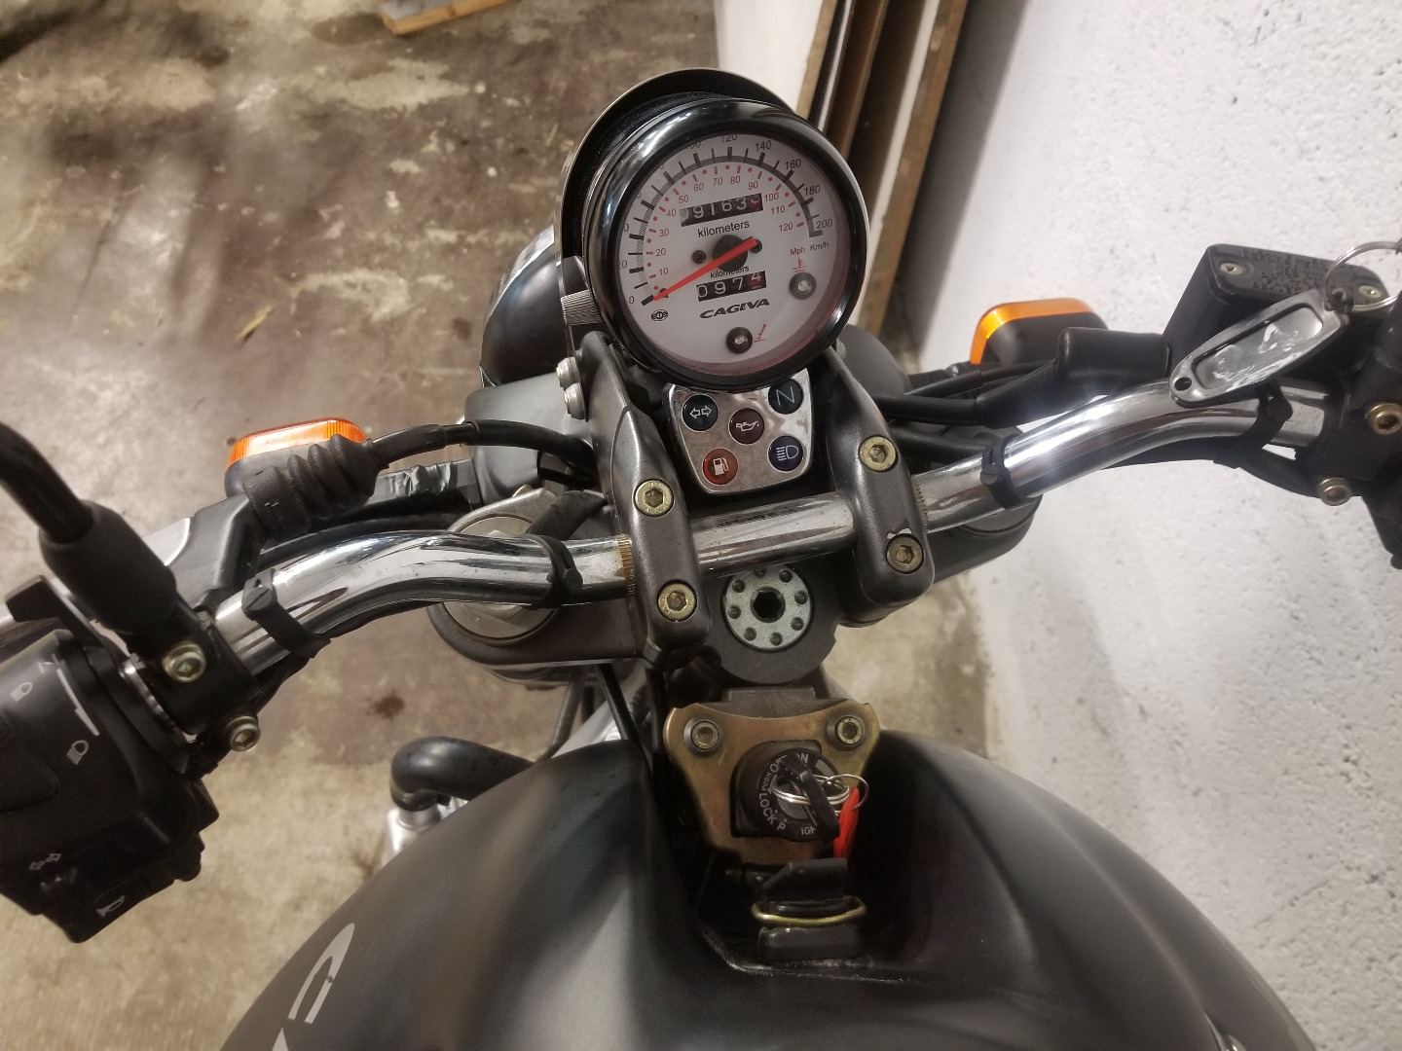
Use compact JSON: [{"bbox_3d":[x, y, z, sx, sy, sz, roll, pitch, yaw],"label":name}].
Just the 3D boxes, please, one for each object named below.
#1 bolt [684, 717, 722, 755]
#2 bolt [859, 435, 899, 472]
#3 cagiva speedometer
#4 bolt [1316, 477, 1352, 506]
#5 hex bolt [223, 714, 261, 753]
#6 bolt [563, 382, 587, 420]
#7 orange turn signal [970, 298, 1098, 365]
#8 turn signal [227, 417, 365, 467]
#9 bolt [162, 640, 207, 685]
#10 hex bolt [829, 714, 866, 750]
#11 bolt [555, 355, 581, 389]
[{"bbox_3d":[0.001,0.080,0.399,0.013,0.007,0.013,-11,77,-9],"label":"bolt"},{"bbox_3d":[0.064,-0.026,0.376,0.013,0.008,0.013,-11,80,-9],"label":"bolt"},{"bbox_3d":[0.003,-0.108,0.385,0.097,0.097,0.065,-11,27,-8],"label":"cagiva speedometer"},{"bbox_3d":[0.207,-0.011,0.345,0.011,0.011,0.008,-1,25,13],"label":"bolt"},{"bbox_3d":[-0.135,0.061,0.310,0.011,0.011,0.008,-19,27,-25],"label":"hex bolt"},{"bbox_3d":[-0.045,-0.044,0.377,0.007,0.013,0.013,-11,80,-9],"label":"bolt"},{"bbox_3d":[0.167,-0.083,0.521,0.064,0.042,0.038,-11,55,-12],"label":"orange turn signal"},{"bbox_3d":[-0.173,-0.015,0.466,0.064,0.042,0.038,-11,55,-12],"label":"turn signal"},{"bbox_3d":[-0.141,0.037,0.288,0.011,0.011,0.008,-20,26,-27],"label":"bolt"},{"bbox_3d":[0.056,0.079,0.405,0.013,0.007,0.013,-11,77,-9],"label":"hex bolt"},{"bbox_3d":[-0.049,-0.056,0.388,0.007,0.013,0.013,-11,80,-9],"label":"bolt"}]

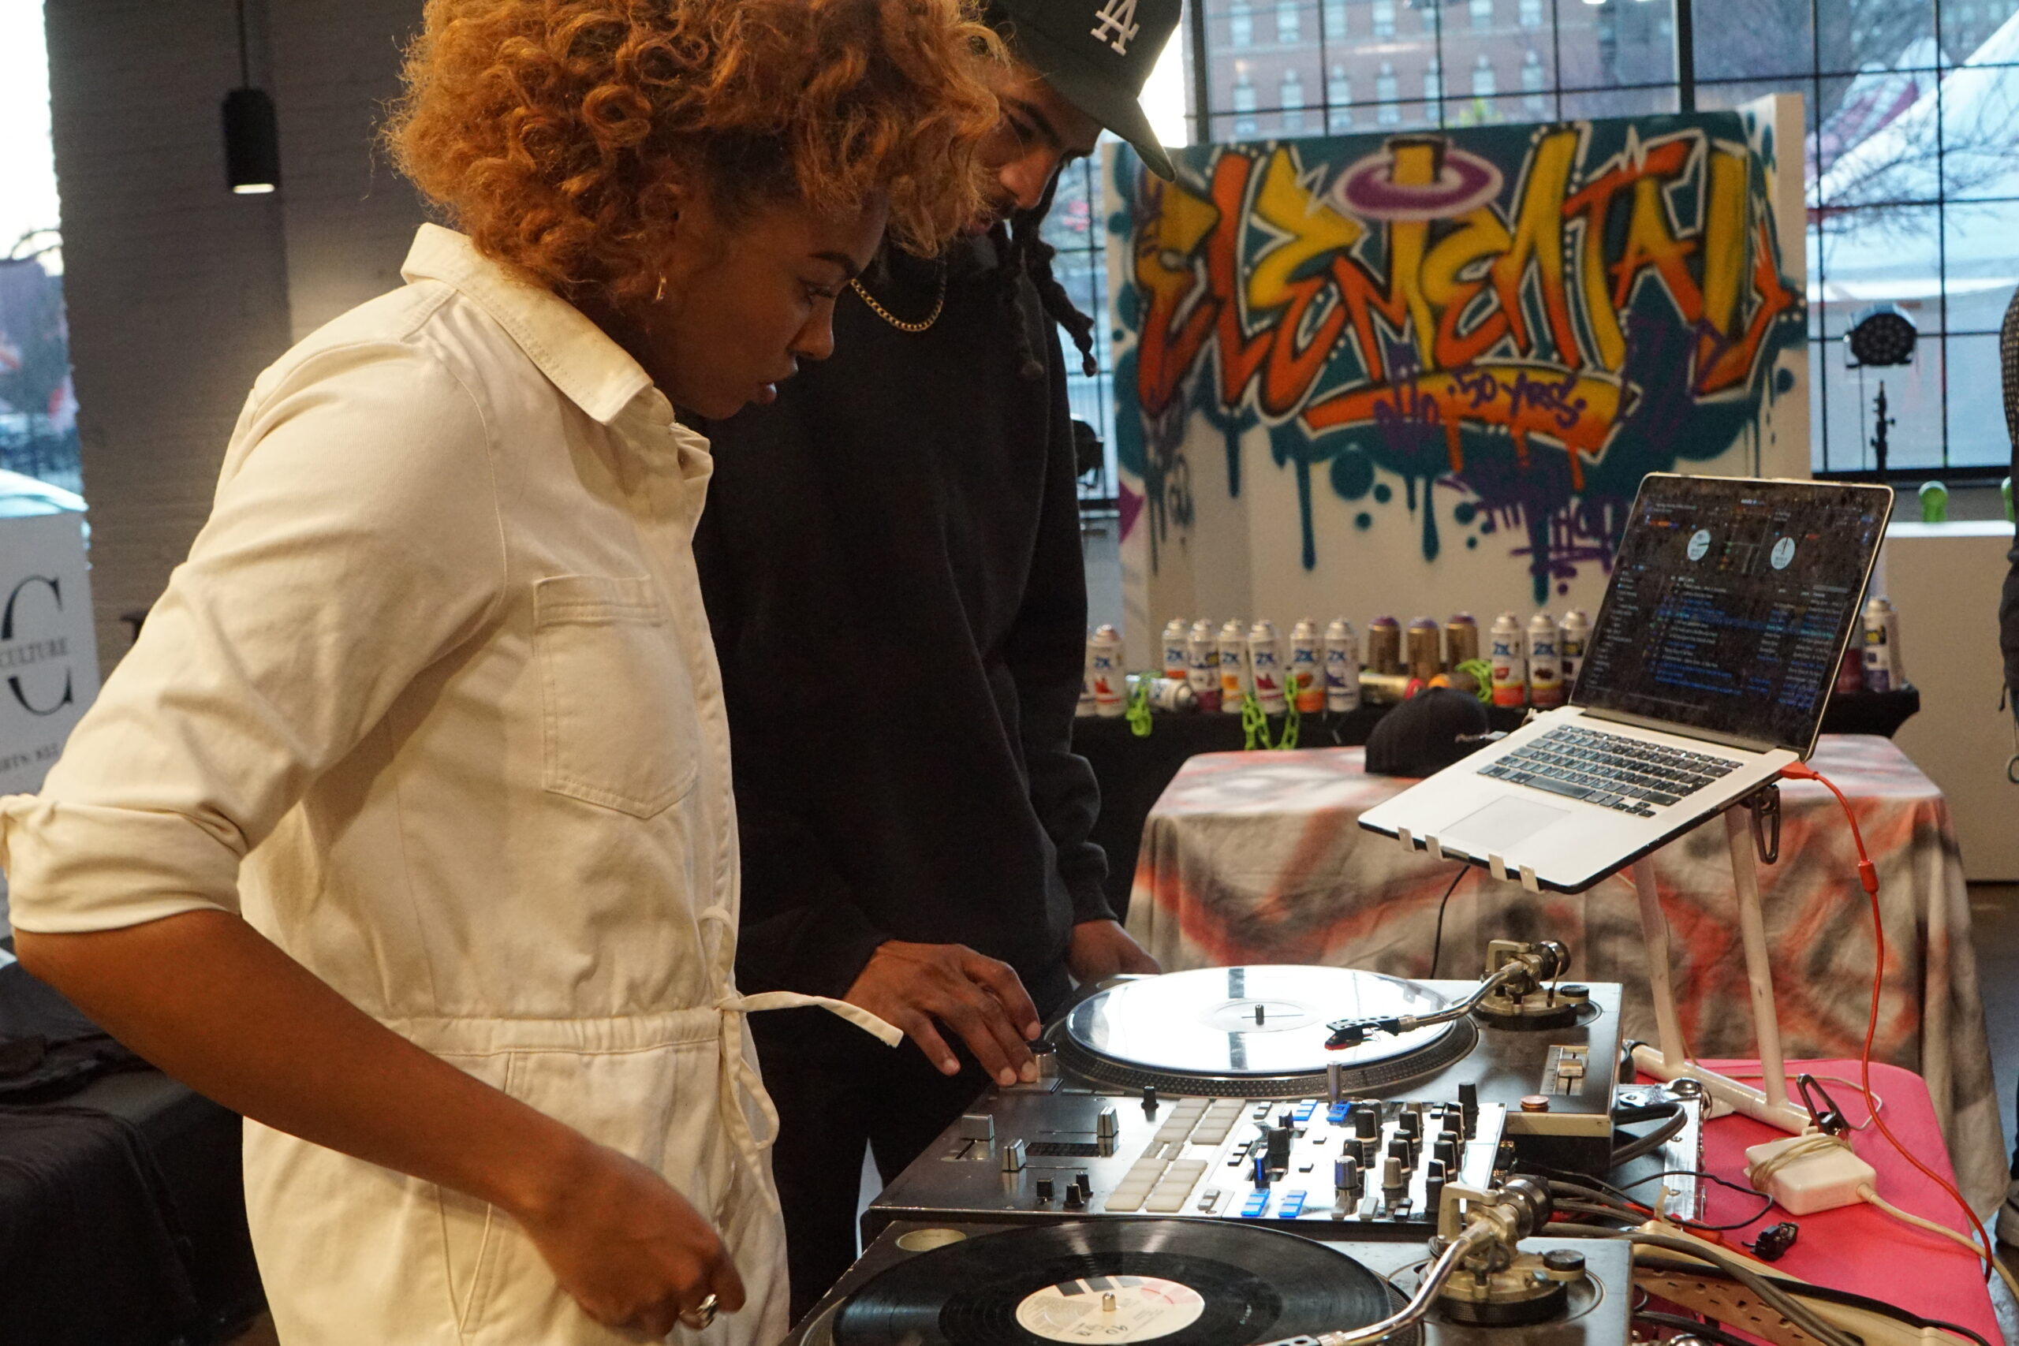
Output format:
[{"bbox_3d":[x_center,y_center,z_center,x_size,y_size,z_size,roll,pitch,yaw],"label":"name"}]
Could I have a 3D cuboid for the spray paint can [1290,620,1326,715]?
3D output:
[{"bbox_3d":[0.613,-0.016,4.830,0.066,0.191,0.066,-3,6,0],"label":"spray paint can"}]

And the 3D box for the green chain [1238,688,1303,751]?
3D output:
[{"bbox_3d":[0.538,0.099,4.850,0.135,0.140,0.070,-3,6,0],"label":"green chain"}]

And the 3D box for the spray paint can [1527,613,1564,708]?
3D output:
[{"bbox_3d":[1.097,-0.026,4.830,0.067,0.190,0.067,-2,7,13],"label":"spray paint can"}]

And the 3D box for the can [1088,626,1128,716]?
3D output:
[{"bbox_3d":[0.205,-0.005,4.910,0.066,0.191,0.066,-3,6,0],"label":"can"}]

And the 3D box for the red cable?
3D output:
[{"bbox_3d":[0.708,0.252,1.860,0.096,0.321,0.383,-3,6,0],"label":"red cable"}]

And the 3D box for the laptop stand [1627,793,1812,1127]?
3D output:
[{"bbox_3d":[0.539,0.243,2.135,0.285,0.343,0.280,-6,7,-20],"label":"laptop stand"}]

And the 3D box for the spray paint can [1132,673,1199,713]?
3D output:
[{"bbox_3d":[0.322,0.044,4.910,0.067,0.067,0.190,-8,8,-39],"label":"spray paint can"}]

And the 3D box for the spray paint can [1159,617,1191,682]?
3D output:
[{"bbox_3d":[0.362,-0.018,5.000,0.067,0.190,0.067,-3,6,0],"label":"spray paint can"}]

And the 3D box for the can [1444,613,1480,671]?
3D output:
[{"bbox_3d":[0.951,-0.026,4.930,0.066,0.195,0.066,-2,6,11],"label":"can"}]

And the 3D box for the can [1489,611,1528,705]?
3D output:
[{"bbox_3d":[1.028,-0.026,4.850,0.067,0.190,0.067,-3,6,0],"label":"can"}]

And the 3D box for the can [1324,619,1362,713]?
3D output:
[{"bbox_3d":[0.681,-0.017,4.820,0.066,0.191,0.066,-3,6,0],"label":"can"}]

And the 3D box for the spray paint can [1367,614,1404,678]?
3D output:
[{"bbox_3d":[0.796,-0.032,4.982,0.066,0.176,0.066,-2,6,9],"label":"spray paint can"}]

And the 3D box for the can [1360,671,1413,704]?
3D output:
[{"bbox_3d":[0.801,0.040,4.830,0.066,0.066,0.180,-8,8,-39],"label":"can"}]

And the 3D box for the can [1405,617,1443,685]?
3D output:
[{"bbox_3d":[0.870,-0.030,4.942,0.066,0.175,0.066,-3,6,0],"label":"can"}]

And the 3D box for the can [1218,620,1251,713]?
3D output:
[{"bbox_3d":[0.466,-0.014,4.870,0.066,0.191,0.066,-3,6,0],"label":"can"}]

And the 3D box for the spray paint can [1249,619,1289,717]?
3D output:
[{"bbox_3d":[0.540,-0.015,4.890,0.067,0.190,0.067,-7,6,7],"label":"spray paint can"}]

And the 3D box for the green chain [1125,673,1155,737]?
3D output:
[{"bbox_3d":[0.271,0.069,4.880,0.062,0.130,0.070,-3,6,0],"label":"green chain"}]

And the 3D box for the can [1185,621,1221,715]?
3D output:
[{"bbox_3d":[0.408,-0.015,4.910,0.067,0.190,0.067,-3,6,5],"label":"can"}]

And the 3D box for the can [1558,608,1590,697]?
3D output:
[{"bbox_3d":[1.161,-0.035,4.820,0.066,0.191,0.066,-3,6,0],"label":"can"}]

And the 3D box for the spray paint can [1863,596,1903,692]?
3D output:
[{"bbox_3d":[1.761,-0.057,4.750,0.066,0.191,0.066,-3,6,0],"label":"spray paint can"}]

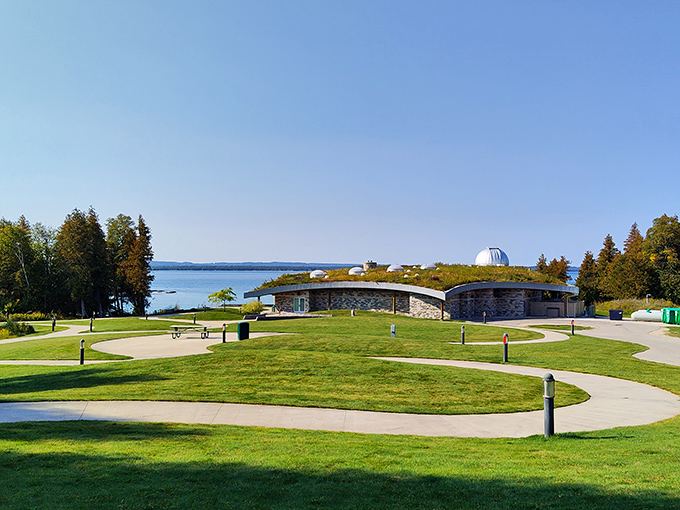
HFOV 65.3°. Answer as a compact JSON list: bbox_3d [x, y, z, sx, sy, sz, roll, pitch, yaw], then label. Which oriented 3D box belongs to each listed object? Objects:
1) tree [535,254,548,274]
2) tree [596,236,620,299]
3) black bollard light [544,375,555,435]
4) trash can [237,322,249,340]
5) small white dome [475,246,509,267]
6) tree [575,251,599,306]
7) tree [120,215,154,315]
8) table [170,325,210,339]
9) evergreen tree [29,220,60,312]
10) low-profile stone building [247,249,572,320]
[{"bbox_3d":[31.991,4.038,84.000,2.700,8.240,2.700,0,-2,0],"label":"tree"},{"bbox_3d":[35.502,1.980,70.000,3.700,9.370,3.700,0,-2,0],"label":"tree"},{"bbox_3d":[3.535,2.538,8.950,0.190,1.070,0.190,0,-2,0],"label":"black bollard light"},{"bbox_3d":[-5.683,4.506,31.300,0.560,1.060,0.560,1,-2,-24],"label":"trash can"},{"bbox_3d":[22.565,0.510,79.000,5.000,3.300,5.000,0,-2,12],"label":"small white dome"},{"bbox_3d":[31.667,3.141,68.000,3.300,7.440,3.300,0,-2,0],"label":"tree"},{"bbox_3d":[-29.779,1.507,78.000,5.000,14.930,5.000,0,-2,0],"label":"tree"},{"bbox_3d":[-9.257,4.762,32.800,2.400,0.770,1.550,0,-2,-2],"label":"table"},{"bbox_3d":[-41.643,2.050,75.000,4.600,13.570,4.600,0,-2,0],"label":"evergreen tree"},{"bbox_3d":[7.600,4.386,69.000,42.000,6.400,26.000,0,-2,10],"label":"low-profile stone building"}]

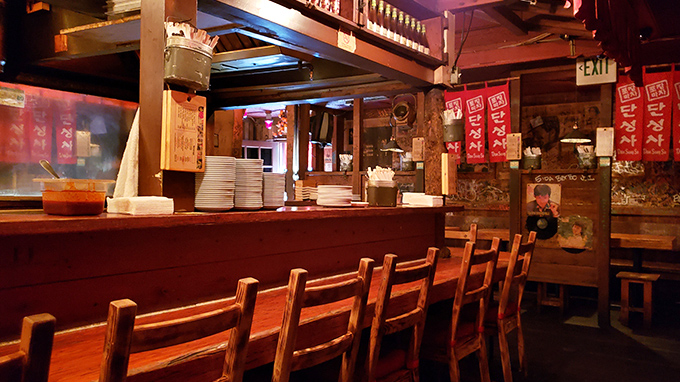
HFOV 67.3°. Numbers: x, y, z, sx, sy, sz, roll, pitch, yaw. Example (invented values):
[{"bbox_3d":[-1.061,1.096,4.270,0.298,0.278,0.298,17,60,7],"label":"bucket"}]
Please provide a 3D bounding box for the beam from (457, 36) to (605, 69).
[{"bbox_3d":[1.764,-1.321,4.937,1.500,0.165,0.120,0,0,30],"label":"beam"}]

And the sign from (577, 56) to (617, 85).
[{"bbox_3d":[2.226,-1.031,4.423,0.320,0.235,0.060,1,0,38],"label":"sign"}]

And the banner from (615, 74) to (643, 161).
[{"bbox_3d":[2.570,-0.647,4.526,0.210,0.770,0.020,0,0,30],"label":"banner"}]

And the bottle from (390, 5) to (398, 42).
[{"bbox_3d":[0.378,-1.124,3.481,0.078,0.228,0.078,1,0,0],"label":"bottle"}]

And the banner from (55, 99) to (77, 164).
[{"bbox_3d":[-2.866,-0.639,5.352,0.020,0.730,0.215,1,0,38],"label":"banner"}]

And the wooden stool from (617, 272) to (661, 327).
[{"bbox_3d":[2.717,0.989,4.639,0.310,0.445,0.290,0,0,37],"label":"wooden stool"}]

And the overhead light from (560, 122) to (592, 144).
[{"bbox_3d":[2.425,-0.596,5.243,0.290,0.200,0.290,0,0,30],"label":"overhead light"}]

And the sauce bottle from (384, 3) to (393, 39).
[{"bbox_3d":[0.327,-1.127,3.413,0.078,0.228,0.078,1,0,0],"label":"sauce bottle"}]

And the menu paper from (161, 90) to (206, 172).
[{"bbox_3d":[-0.566,-0.211,1.866,0.045,0.280,0.155,1,0,38],"label":"menu paper"}]

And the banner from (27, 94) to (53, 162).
[{"bbox_3d":[-3.026,-0.630,5.147,0.020,0.730,0.220,1,0,38],"label":"banner"}]

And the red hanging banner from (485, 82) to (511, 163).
[{"bbox_3d":[1.608,-0.712,5.156,0.245,0.835,0.020,0,0,37],"label":"red hanging banner"}]

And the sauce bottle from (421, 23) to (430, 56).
[{"bbox_3d":[0.631,-1.124,3.814,0.078,0.228,0.078,1,0,0],"label":"sauce bottle"}]

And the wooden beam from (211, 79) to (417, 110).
[{"bbox_3d":[-0.351,-0.769,4.272,2.150,0.100,0.160,0,0,35],"label":"wooden beam"}]

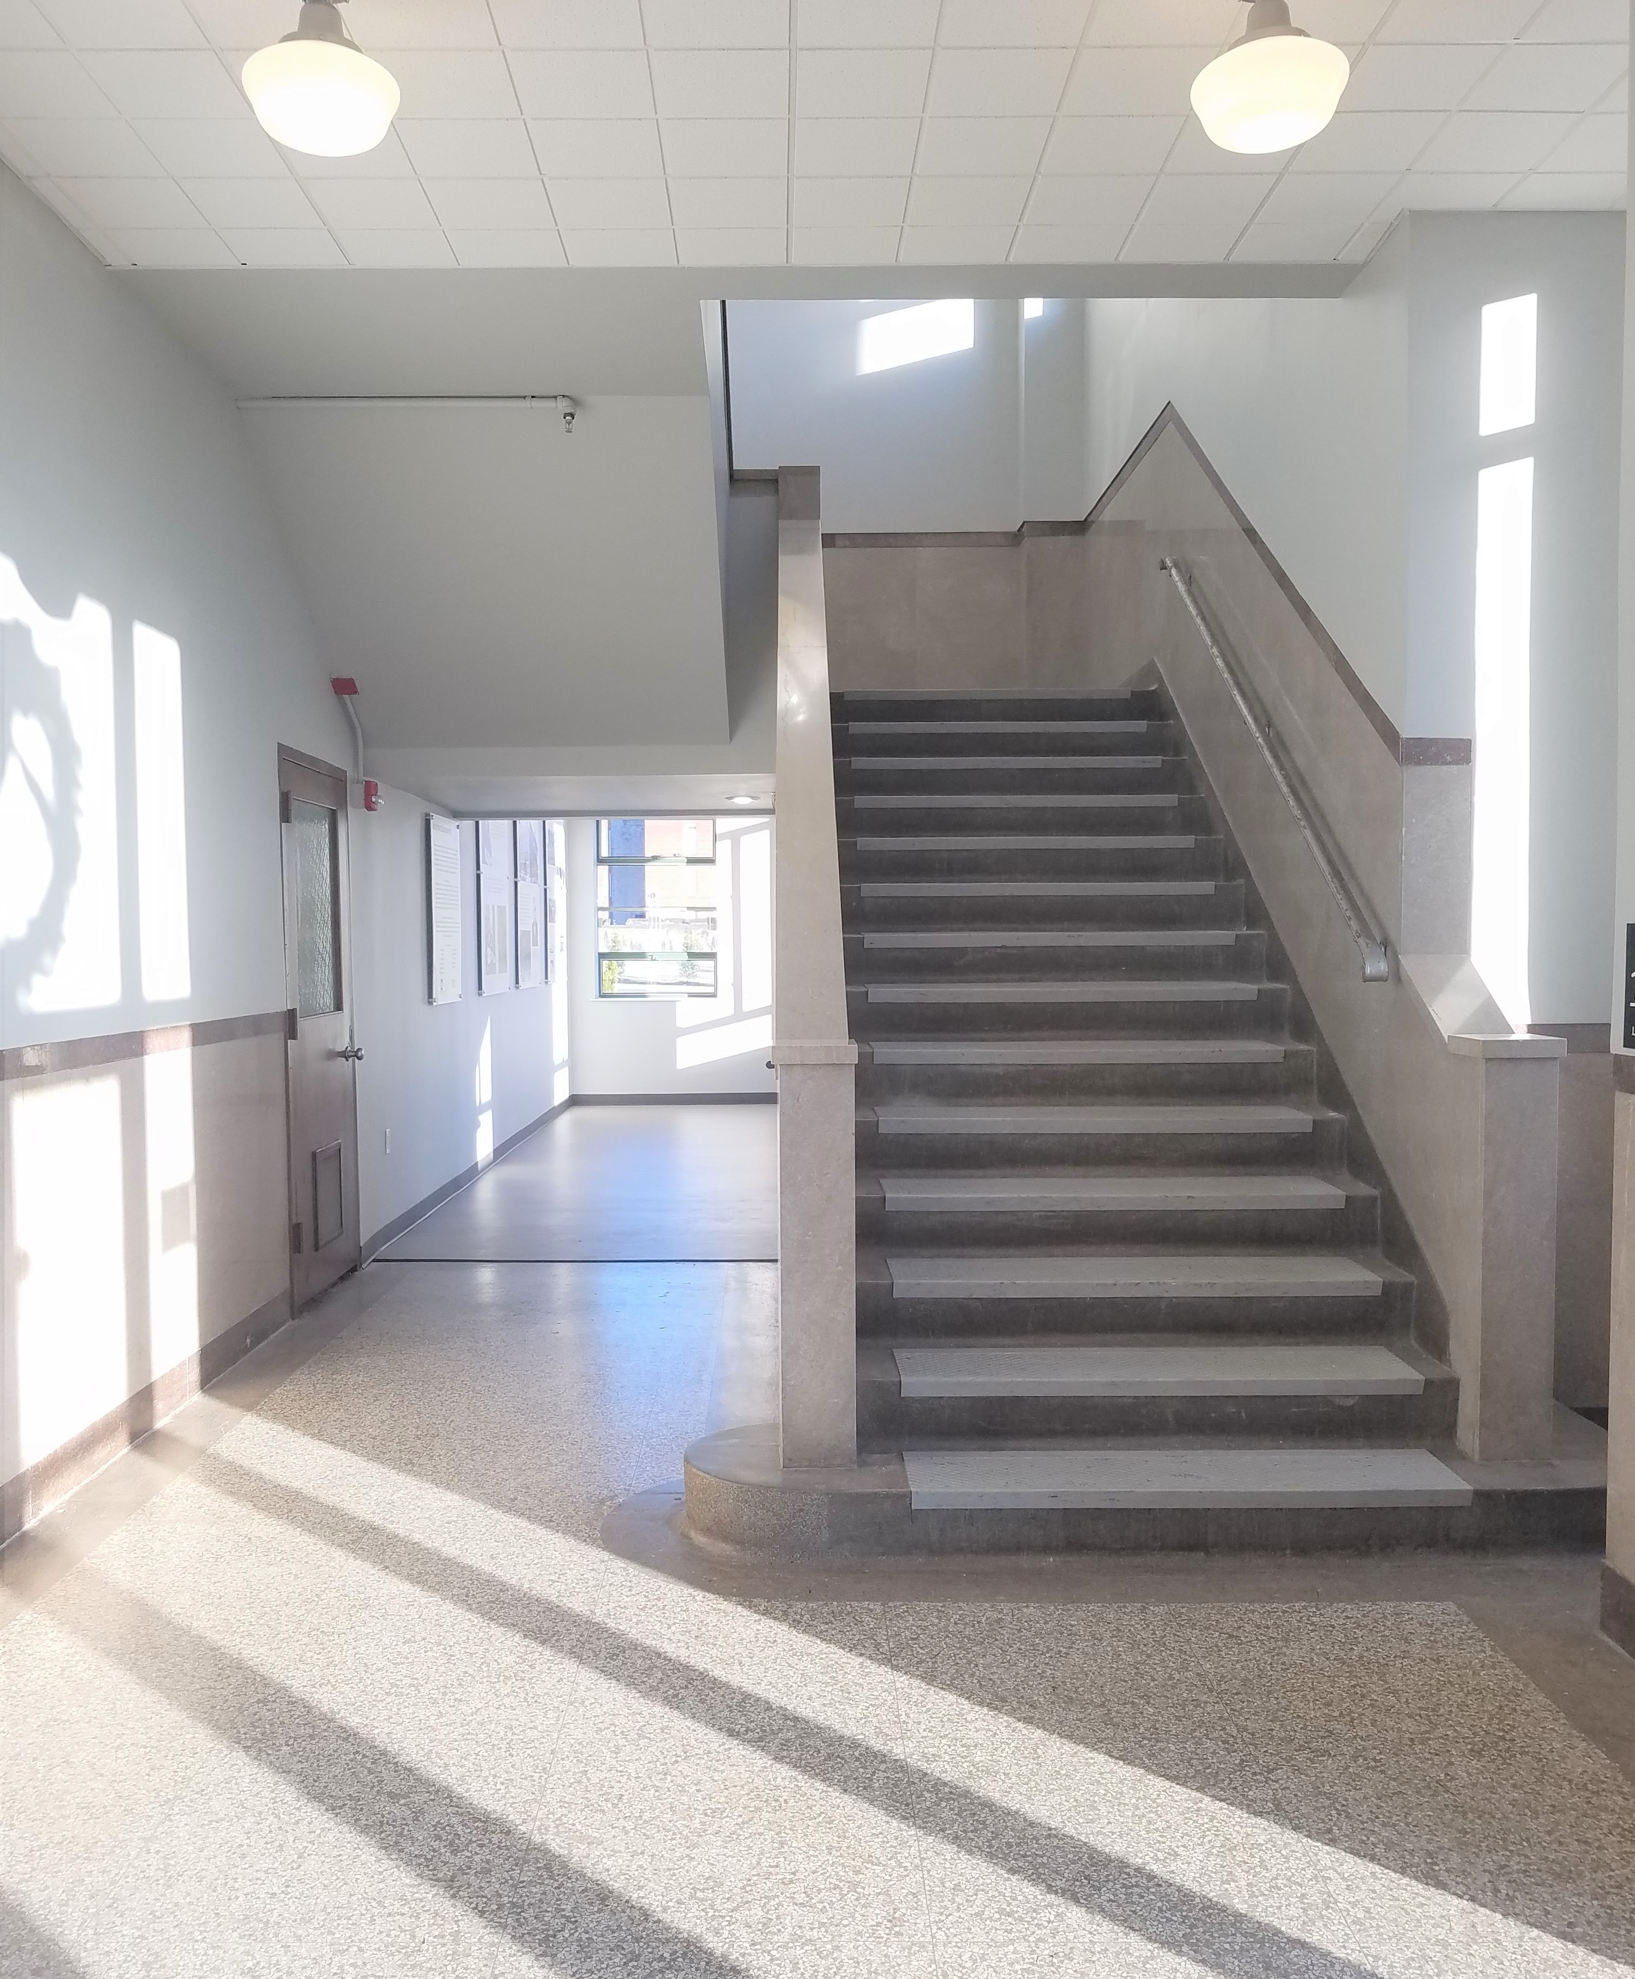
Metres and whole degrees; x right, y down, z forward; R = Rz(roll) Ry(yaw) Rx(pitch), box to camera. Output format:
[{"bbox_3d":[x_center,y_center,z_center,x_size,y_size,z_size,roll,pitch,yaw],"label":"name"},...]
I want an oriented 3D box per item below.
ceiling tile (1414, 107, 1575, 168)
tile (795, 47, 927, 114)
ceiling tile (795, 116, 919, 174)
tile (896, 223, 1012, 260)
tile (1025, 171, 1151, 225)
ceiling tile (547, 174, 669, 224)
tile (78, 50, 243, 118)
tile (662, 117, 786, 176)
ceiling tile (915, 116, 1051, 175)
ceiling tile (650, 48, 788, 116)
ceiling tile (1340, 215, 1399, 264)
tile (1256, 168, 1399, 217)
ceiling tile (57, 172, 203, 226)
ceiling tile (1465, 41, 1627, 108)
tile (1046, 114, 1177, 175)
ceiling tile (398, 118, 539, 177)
[{"bbox_3d":[1.651,-2.070,3.991,0.305,0.020,0.305,-1,2,-1],"label":"ceiling tile"},{"bbox_3d":[0.095,-2.000,3.601,0.302,0.020,0.302,-1,3,-1],"label":"tile"},{"bbox_3d":[0.095,-2.025,3.919,0.305,0.019,0.300,-1,2,-1],"label":"ceiling tile"},{"bbox_3d":[0.382,-2.052,4.501,0.302,0.020,0.266,-1,3,-1],"label":"tile"},{"bbox_3d":[0.695,-2.042,4.221,0.302,0.020,0.302,-1,3,-1],"label":"tile"},{"bbox_3d":[-0.527,-2.016,4.179,0.302,0.020,0.300,-1,2,-1],"label":"ceiling tile"},{"bbox_3d":[-1.413,-1.982,3.571,0.302,0.020,0.302,-1,3,-1],"label":"tile"},{"bbox_3d":[-0.215,-2.009,3.889,0.302,0.020,0.300,-1,2,-1],"label":"tile"},{"bbox_3d":[0.403,-2.056,3.977,0.305,0.020,0.305,-1,2,-1],"label":"ceiling tile"},{"bbox_3d":[-0.208,-2.011,3.621,0.305,0.019,0.300,-1,2,-1],"label":"ceiling tile"},{"bbox_3d":[1.506,-2.058,4.499,0.080,0.019,0.244,-1,2,-1],"label":"ceiling tile"},{"bbox_3d":[1.308,-2.040,4.215,0.300,0.020,0.300,0,3,-1],"label":"tile"},{"bbox_3d":[-1.746,-2.016,4.191,0.305,0.019,0.300,-1,2,-1],"label":"ceiling tile"},{"bbox_3d":[1.630,-2.030,3.643,0.305,0.019,0.300,-1,2,-1],"label":"ceiling tile"},{"bbox_3d":[0.715,-2.060,3.981,0.305,0.020,0.305,-1,2,-1],"label":"tile"},{"bbox_3d":[-0.838,-2.043,3.963,0.305,0.020,0.305,-1,2,-1],"label":"ceiling tile"}]

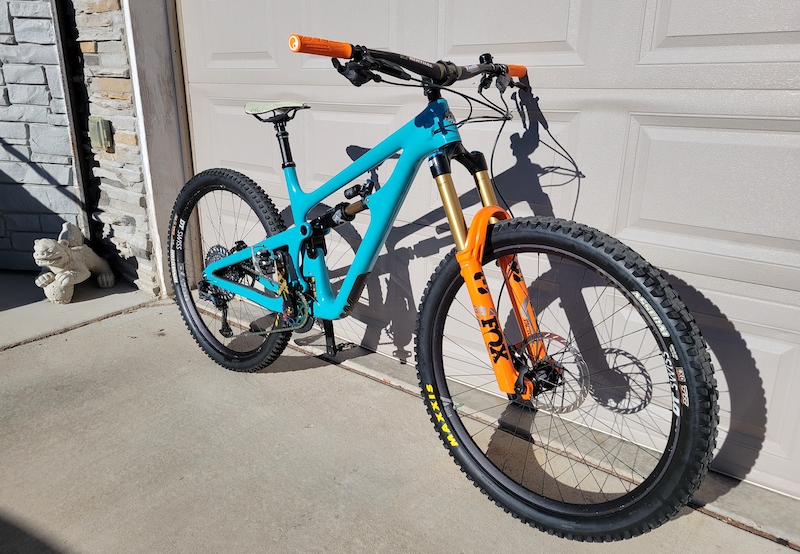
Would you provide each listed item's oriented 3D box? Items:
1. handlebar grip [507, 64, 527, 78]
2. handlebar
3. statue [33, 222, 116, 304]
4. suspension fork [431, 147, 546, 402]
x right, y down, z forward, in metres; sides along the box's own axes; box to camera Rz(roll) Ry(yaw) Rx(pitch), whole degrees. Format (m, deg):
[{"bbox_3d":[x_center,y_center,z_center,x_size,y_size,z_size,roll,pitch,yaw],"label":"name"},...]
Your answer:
[{"bbox_3d":[0.321,-0.571,1.663,0.034,0.034,0.126,13,24,34],"label":"handlebar grip"},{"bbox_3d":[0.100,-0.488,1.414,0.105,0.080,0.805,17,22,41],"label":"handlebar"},{"bbox_3d":[-1.572,-0.073,2.876,0.250,0.356,0.360,3,18,7],"label":"statue"},{"bbox_3d":[0.236,-0.030,1.410,0.190,0.610,0.123,-15,-1,-44],"label":"suspension fork"}]

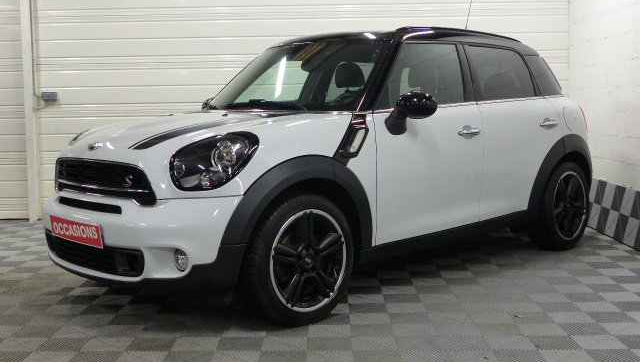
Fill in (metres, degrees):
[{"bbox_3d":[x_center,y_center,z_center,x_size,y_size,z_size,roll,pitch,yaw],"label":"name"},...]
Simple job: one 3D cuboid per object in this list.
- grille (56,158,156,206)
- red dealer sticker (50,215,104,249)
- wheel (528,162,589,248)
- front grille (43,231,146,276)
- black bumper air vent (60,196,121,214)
[{"bbox_3d":[-1.113,-0.011,3.612,0.140,0.215,0.970,-6,8,-44],"label":"grille"},{"bbox_3d":[-1.183,0.243,3.590,0.012,0.110,0.520,-11,11,-44],"label":"red dealer sticker"},{"bbox_3d":[1.723,0.177,5.389,0.648,0.648,0.225,-6,8,-45],"label":"wheel"},{"bbox_3d":[-1.133,0.353,3.635,0.110,0.155,1.000,-6,8,-45],"label":"front grille"},{"bbox_3d":[-1.150,0.122,3.594,0.070,0.055,0.630,-6,8,-44],"label":"black bumper air vent"}]

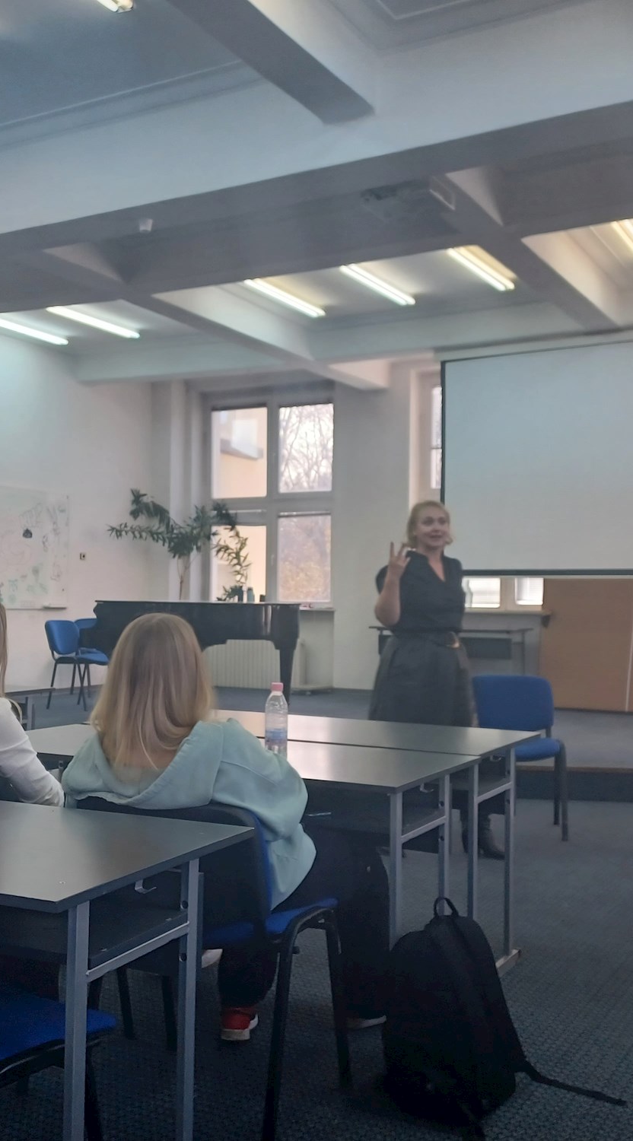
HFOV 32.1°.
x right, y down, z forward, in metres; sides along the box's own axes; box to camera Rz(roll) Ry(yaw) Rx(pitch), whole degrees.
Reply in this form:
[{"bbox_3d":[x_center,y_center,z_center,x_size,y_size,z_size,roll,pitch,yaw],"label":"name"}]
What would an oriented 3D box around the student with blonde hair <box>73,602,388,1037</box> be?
[{"bbox_3d":[-0.178,0.710,2.914,0.640,1.194,0.910,0,-2,29],"label":"student with blonde hair"}]

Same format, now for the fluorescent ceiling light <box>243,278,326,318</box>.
[{"bbox_3d":[-0.353,-2.369,9.381,0.160,0.100,1.500,0,-2,30],"label":"fluorescent ceiling light"}]

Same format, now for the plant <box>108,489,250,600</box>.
[{"bbox_3d":[-1.520,0.238,12.000,1.500,2.150,1.300,0,-2,30],"label":"plant"}]

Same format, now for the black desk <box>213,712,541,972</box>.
[{"bbox_3d":[-0.038,0.960,4.129,1.600,0.736,0.660,0,-2,30],"label":"black desk"}]

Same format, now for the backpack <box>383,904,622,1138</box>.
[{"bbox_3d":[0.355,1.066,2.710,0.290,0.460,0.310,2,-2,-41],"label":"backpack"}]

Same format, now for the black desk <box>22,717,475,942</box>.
[{"bbox_3d":[-0.354,0.943,3.469,1.610,0.754,0.620,0,-2,29],"label":"black desk"}]

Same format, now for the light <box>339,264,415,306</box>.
[{"bbox_3d":[0.513,-2.479,9.363,0.170,0.090,1.300,0,-2,29],"label":"light"}]

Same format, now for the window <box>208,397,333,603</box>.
[{"bbox_3d":[-0.543,-0.821,12.725,1.820,2.400,0.140,0,-2,29],"label":"window"}]

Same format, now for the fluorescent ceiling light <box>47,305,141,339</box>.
[{"bbox_3d":[-2.175,-2.426,10.690,0.150,0.080,1.450,0,-2,29],"label":"fluorescent ceiling light"}]

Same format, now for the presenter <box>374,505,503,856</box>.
[{"bbox_3d":[0.570,0.521,5.320,0.540,1.690,0.450,2,-2,-30],"label":"presenter"}]

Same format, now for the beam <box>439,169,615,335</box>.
[{"bbox_3d":[1.580,-2.429,8.106,0.320,0.390,3.950,0,-2,29],"label":"beam"}]

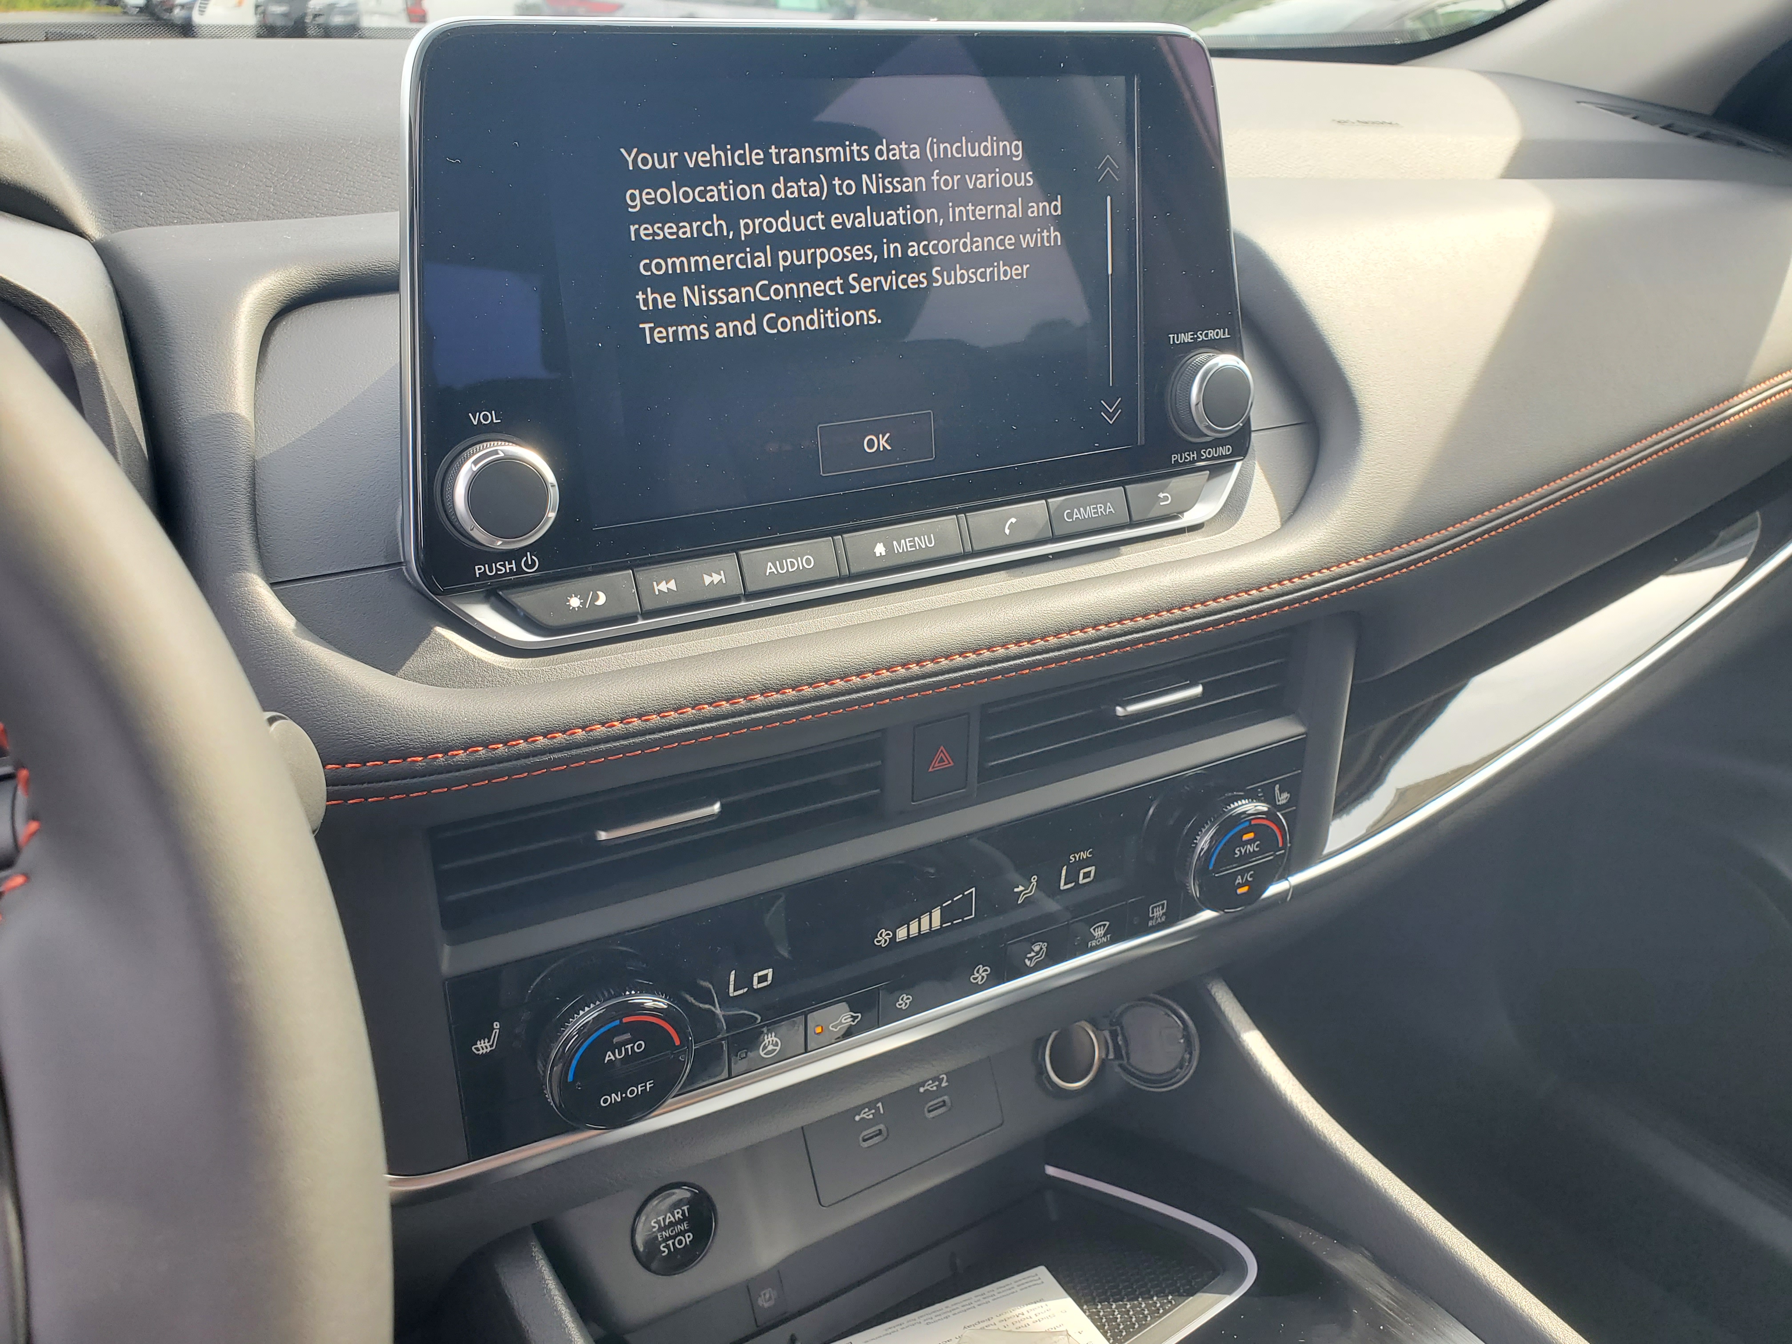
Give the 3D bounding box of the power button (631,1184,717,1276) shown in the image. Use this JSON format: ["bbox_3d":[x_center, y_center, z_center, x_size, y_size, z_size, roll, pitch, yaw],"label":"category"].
[{"bbox_3d":[-0.071,0.178,0.430,0.029,0.029,0.010,-12,4,-26],"label":"power button"}]

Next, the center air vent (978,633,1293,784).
[{"bbox_3d":[0.076,0.009,0.434,0.124,0.030,0.025,-13,26,-28],"label":"center air vent"}]

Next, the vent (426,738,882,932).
[{"bbox_3d":[-0.062,0.039,0.366,0.124,0.030,0.025,-11,25,-24],"label":"vent"}]

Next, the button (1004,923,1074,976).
[{"bbox_3d":[0.044,0.089,0.433,0.024,0.015,0.008,-12,26,-26],"label":"button"}]

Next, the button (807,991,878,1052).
[{"bbox_3d":[-0.017,0.103,0.403,0.024,0.015,0.008,-12,26,-26],"label":"button"}]

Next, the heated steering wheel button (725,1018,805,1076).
[{"bbox_3d":[-0.038,0.107,0.393,0.024,0.015,0.008,-12,26,-26],"label":"heated steering wheel button"}]

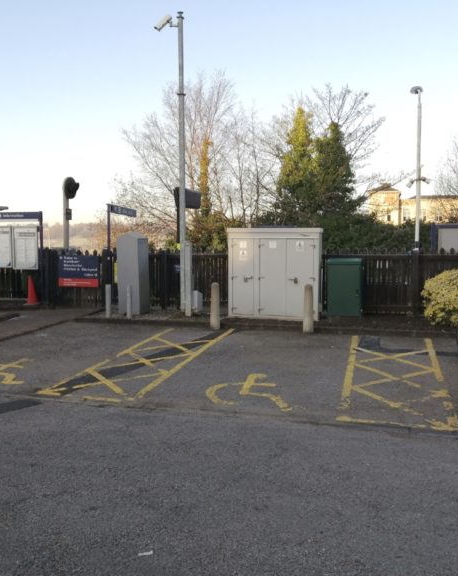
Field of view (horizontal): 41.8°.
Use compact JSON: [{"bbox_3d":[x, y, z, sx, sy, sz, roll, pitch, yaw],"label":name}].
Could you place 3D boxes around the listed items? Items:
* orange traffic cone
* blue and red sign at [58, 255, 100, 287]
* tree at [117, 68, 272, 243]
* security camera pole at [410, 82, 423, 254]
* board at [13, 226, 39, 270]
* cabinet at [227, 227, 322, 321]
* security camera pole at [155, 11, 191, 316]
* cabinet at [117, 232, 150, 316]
[{"bbox_3d":[-4.891,0.047,14.863,0.410,0.755,0.410,1,5,14],"label":"orange traffic cone"},{"bbox_3d":[-3.616,-0.387,14.423,0.980,0.791,0.040,1,5,9],"label":"blue and red sign"},{"bbox_3d":[-1.399,-4.414,23.701,6.200,8.077,5.600,0,5,0],"label":"tree"},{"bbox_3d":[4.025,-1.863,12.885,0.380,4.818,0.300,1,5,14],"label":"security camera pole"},{"bbox_3d":[-5.136,-0.997,15.171,0.670,1.100,0.080,1,5,16],"label":"board"},{"bbox_3d":[0.955,-0.312,12.271,1.850,1.819,0.680,1,5,14],"label":"cabinet"},{"bbox_3d":[-1.138,-2.523,12.425,0.740,6.195,0.280,-1,5,-6],"label":"security camera pole"},{"bbox_3d":[-2.057,-0.327,12.843,0.480,1.719,0.540,1,5,14],"label":"cabinet"}]

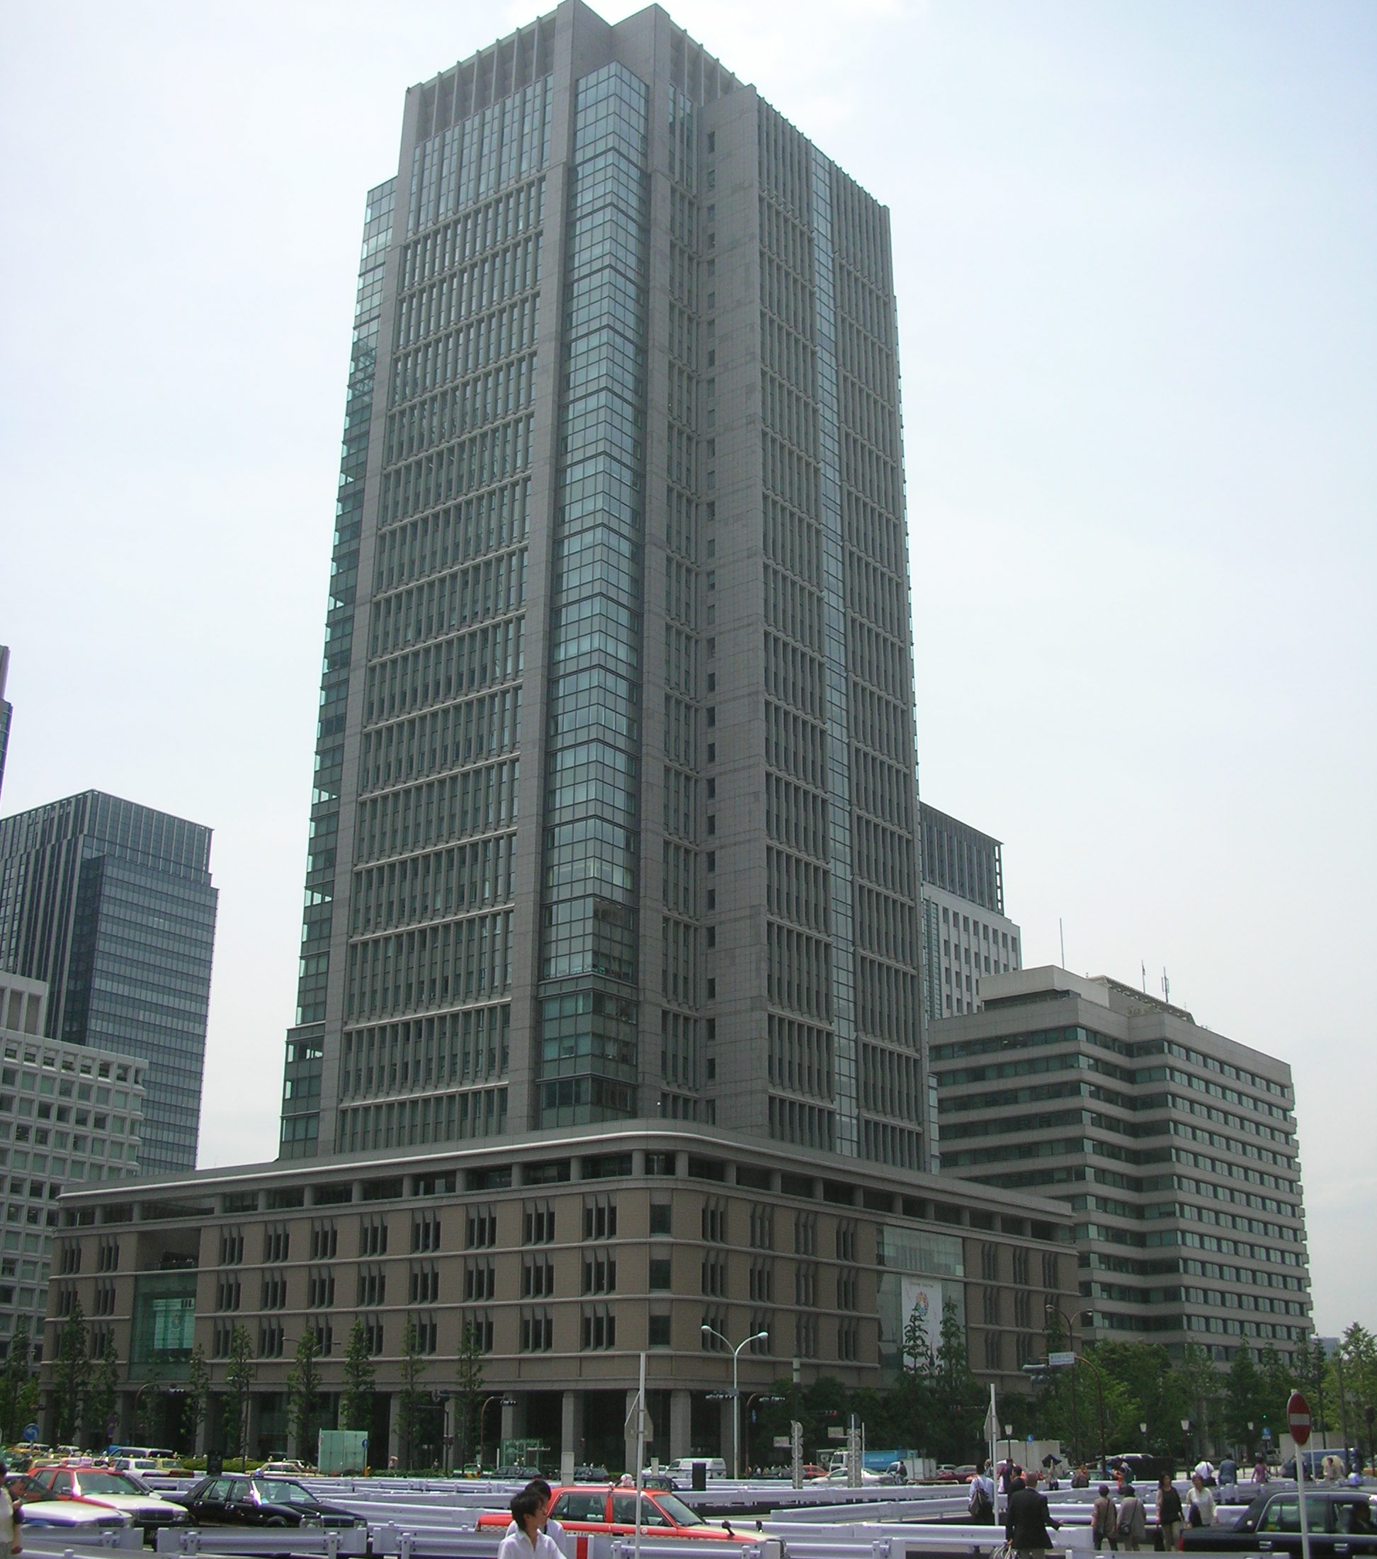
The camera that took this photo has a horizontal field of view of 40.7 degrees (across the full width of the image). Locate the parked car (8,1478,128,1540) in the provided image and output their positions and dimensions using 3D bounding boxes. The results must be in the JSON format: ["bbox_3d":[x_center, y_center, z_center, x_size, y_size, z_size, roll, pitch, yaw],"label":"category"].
[{"bbox_3d":[-11.217,11.842,30.018,4.650,1.500,1.700,-7,-21,19],"label":"parked car"}]

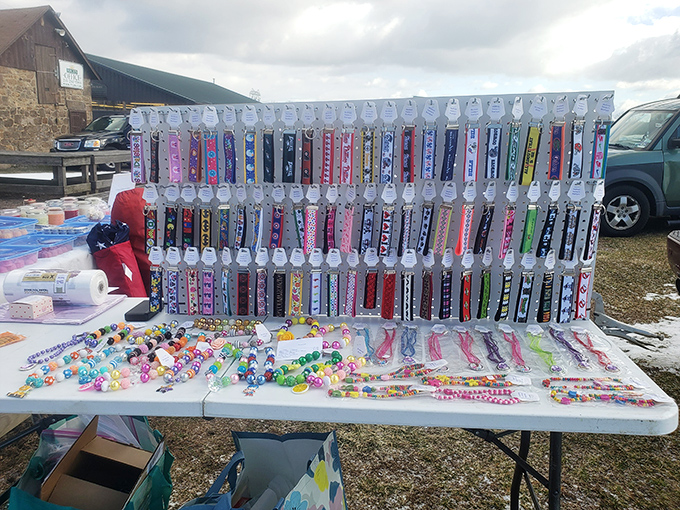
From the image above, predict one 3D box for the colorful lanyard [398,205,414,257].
[{"bbox_3d":[0.176,-0.064,1.359,0.034,0.140,0.014,5,14,7],"label":"colorful lanyard"}]

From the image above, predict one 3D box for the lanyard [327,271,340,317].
[{"bbox_3d":[-0.018,0.109,1.424,0.032,0.136,0.015,-1,15,-3],"label":"lanyard"}]

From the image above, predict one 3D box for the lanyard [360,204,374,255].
[{"bbox_3d":[0.071,-0.066,1.353,0.032,0.137,0.017,1,15,-3],"label":"lanyard"}]

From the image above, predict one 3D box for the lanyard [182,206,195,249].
[{"bbox_3d":[-0.421,-0.074,1.423,0.033,0.131,0.011,2,15,-10],"label":"lanyard"}]

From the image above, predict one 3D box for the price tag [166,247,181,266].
[{"bbox_3d":[-0.475,0.004,1.460,0.043,0.056,0.005,3,14,-4],"label":"price tag"}]

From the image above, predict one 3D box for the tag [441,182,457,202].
[{"bbox_3d":[0.275,-0.157,1.290,0.041,0.051,0.004,3,15,15],"label":"tag"}]

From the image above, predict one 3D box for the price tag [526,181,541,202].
[{"bbox_3d":[0.496,-0.160,1.300,0.043,0.053,0.005,0,14,1],"label":"price tag"}]

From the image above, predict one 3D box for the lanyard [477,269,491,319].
[{"bbox_3d":[0.389,0.106,1.379,0.032,0.134,0.012,-7,16,-28],"label":"lanyard"}]

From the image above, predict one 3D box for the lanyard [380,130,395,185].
[{"bbox_3d":[0.121,-0.250,1.298,0.032,0.143,0.014,3,14,5],"label":"lanyard"}]

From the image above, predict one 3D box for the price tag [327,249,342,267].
[{"bbox_3d":[-0.016,0.008,1.412,0.043,0.052,0.005,0,13,8],"label":"price tag"}]

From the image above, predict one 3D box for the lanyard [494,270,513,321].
[{"bbox_3d":[0.442,0.111,1.373,0.032,0.136,0.012,-4,16,-24],"label":"lanyard"}]

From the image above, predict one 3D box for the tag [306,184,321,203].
[{"bbox_3d":[-0.071,-0.165,1.367,0.043,0.051,0.003,1,13,7],"label":"tag"}]

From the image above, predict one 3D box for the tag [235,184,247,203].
[{"bbox_3d":[-0.269,-0.168,1.393,0.043,0.051,0.005,10,18,34],"label":"tag"}]

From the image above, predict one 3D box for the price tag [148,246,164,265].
[{"bbox_3d":[-0.531,0.002,1.477,0.043,0.055,0.003,1,13,7],"label":"price tag"}]

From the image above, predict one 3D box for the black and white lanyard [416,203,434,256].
[{"bbox_3d":[0.224,-0.066,1.341,0.032,0.140,0.012,13,16,27],"label":"black and white lanyard"}]

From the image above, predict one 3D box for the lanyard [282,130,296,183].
[{"bbox_3d":[-0.131,-0.256,1.330,0.032,0.141,0.014,2,14,-2],"label":"lanyard"}]

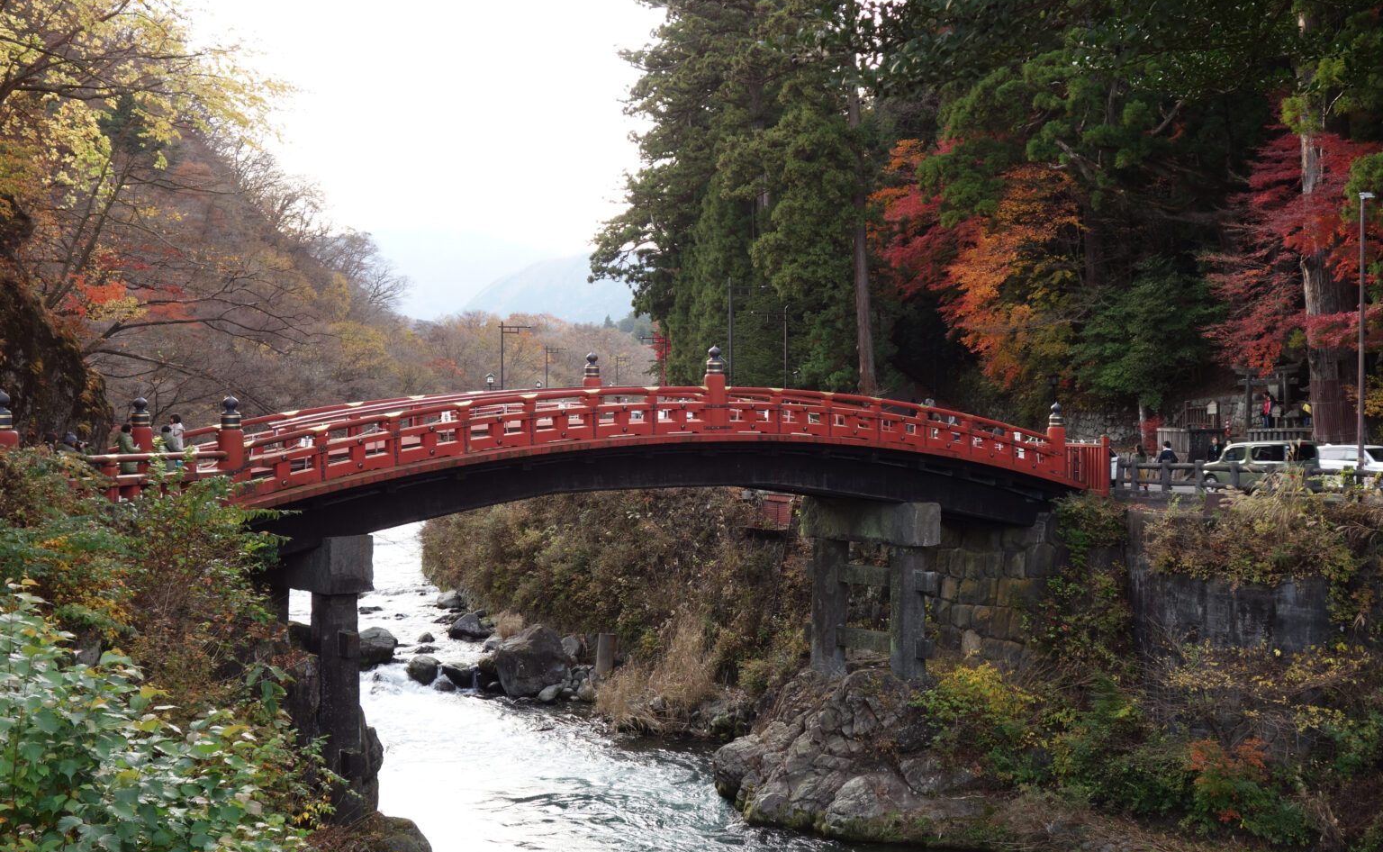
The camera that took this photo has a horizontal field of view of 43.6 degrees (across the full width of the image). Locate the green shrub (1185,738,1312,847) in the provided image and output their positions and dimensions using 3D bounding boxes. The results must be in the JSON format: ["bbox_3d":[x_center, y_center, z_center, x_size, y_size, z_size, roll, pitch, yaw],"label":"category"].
[{"bbox_3d":[13.500,8.800,42.200,3.000,2.600,2.400,0,0,0],"label":"green shrub"}]

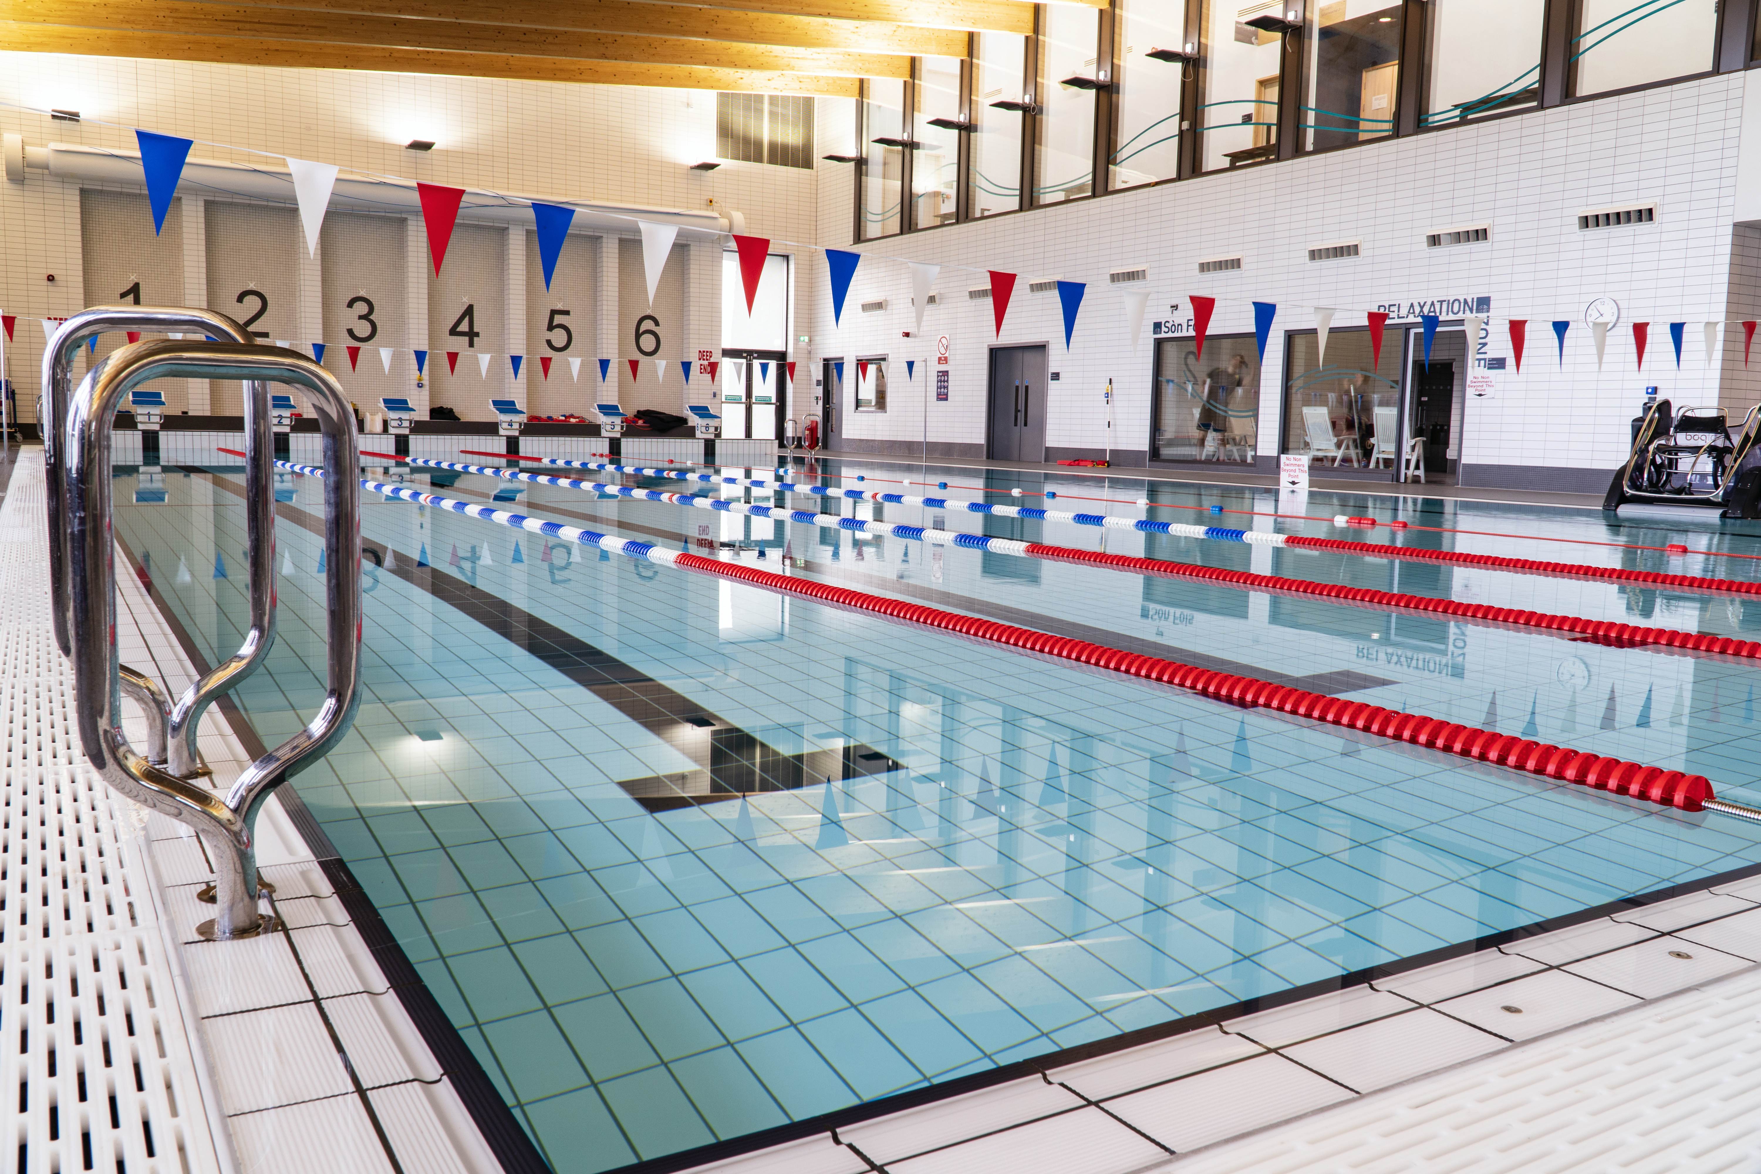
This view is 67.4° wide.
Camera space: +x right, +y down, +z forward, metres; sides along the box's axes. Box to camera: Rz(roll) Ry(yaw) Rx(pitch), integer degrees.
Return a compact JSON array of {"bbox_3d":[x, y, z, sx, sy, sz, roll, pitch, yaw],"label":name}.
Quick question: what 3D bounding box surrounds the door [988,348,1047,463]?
[{"bbox_3d":[2.578,-3.435,24.771,0.102,2.137,1.742,-3,8,-32],"label":"door"}]

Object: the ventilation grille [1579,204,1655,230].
[{"bbox_3d":[8.540,-4.268,15.300,0.081,0.237,0.895,-3,8,-32],"label":"ventilation grille"}]

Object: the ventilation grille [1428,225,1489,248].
[{"bbox_3d":[7.448,-4.501,17.001,0.081,0.227,0.900,-3,8,-32],"label":"ventilation grille"}]

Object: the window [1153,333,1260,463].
[{"bbox_3d":[5.109,-2.942,20.826,0.102,2.002,2.234,-3,8,-32],"label":"window"}]

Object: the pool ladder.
[{"bbox_3d":[-1.132,-0.040,2.163,0.381,0.877,1.151,-3,8,-32],"label":"pool ladder"}]

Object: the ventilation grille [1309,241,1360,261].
[{"bbox_3d":[6.414,-4.716,18.611,0.081,0.217,0.886,-3,8,-32],"label":"ventilation grille"}]

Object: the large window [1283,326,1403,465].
[{"bbox_3d":[6.493,-2.652,18.671,0.102,1.992,2.017,-3,8,-32],"label":"large window"}]

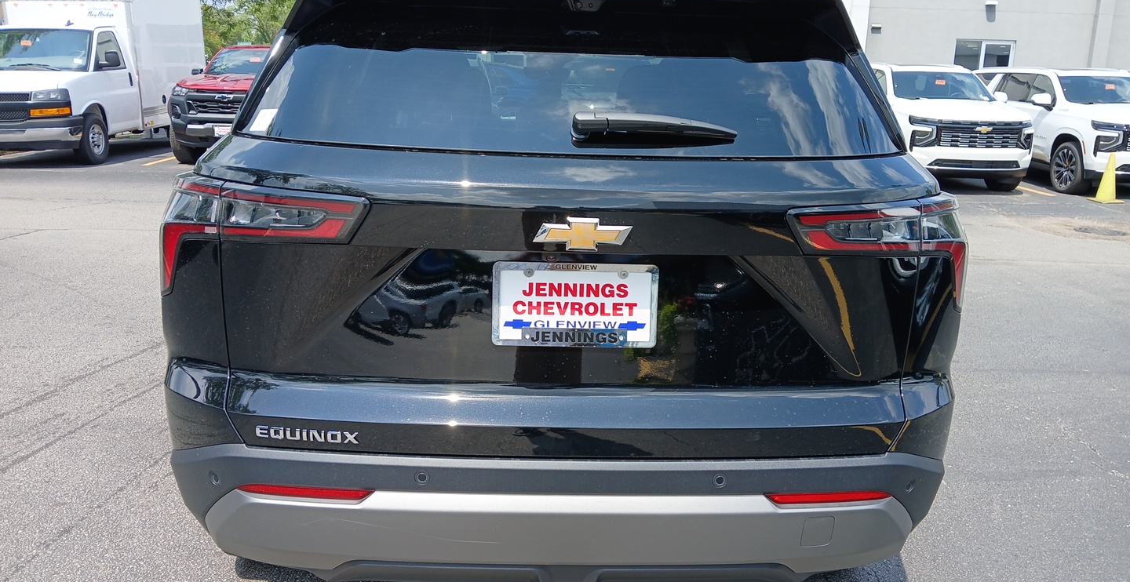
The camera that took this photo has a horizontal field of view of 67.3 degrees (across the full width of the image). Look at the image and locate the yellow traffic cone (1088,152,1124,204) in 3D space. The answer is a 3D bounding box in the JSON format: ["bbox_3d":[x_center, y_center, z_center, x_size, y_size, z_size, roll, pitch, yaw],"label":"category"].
[{"bbox_3d":[7.794,-1.641,12.158,0.360,0.690,0.360,-1,13,-8],"label":"yellow traffic cone"}]

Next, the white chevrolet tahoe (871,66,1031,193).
[{"bbox_3d":[6.305,-2.912,14.809,2.060,1.920,5.350,2,13,5],"label":"white chevrolet tahoe"}]

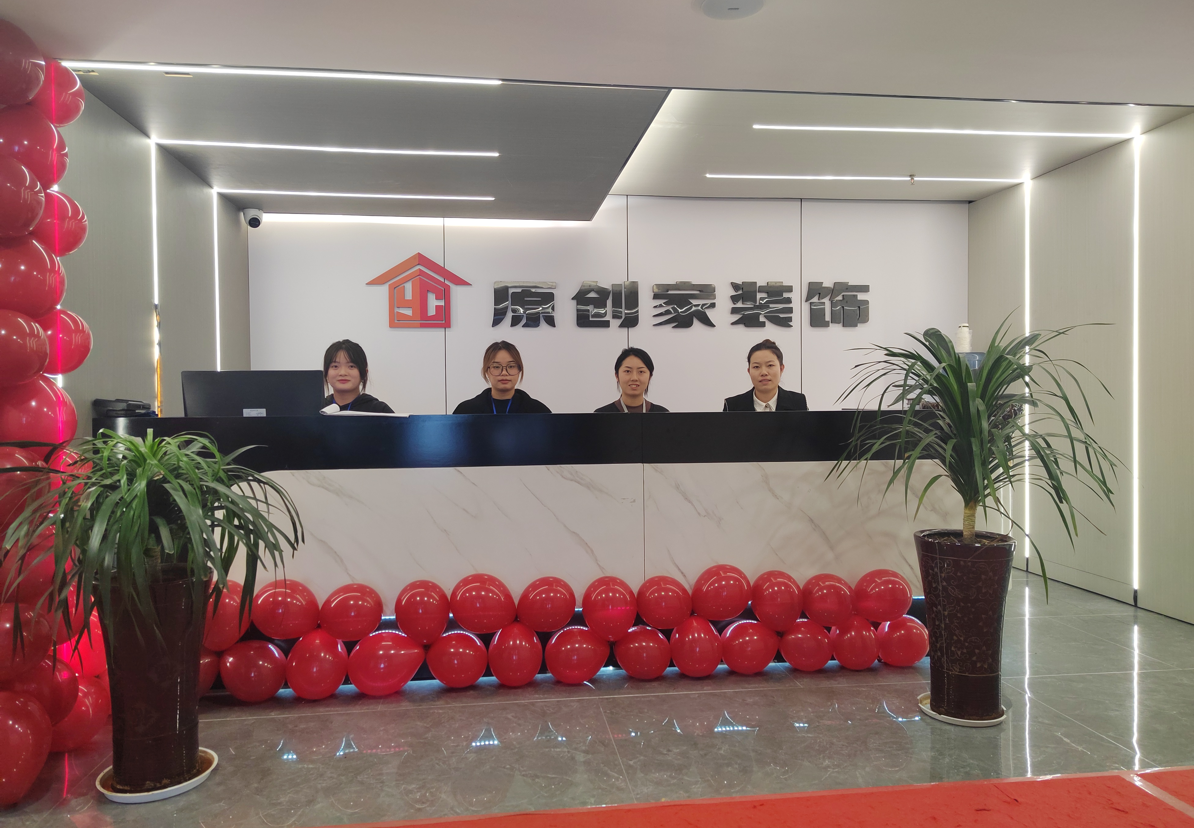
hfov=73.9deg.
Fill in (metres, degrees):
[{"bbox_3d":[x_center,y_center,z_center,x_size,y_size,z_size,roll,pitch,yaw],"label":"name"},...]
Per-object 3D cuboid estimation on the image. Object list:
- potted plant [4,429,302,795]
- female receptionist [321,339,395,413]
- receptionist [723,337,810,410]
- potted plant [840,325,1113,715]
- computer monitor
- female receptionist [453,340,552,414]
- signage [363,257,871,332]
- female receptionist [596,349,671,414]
[{"bbox_3d":[-1.327,0.568,2.379,0.870,1.045,0.850,-1,1,-7],"label":"potted plant"},{"bbox_3d":[-1.129,0.365,3.564,0.470,1.406,0.520,-1,1,-11],"label":"female receptionist"},{"bbox_3d":[0.834,0.345,3.808,0.460,1.401,0.520,-1,1,1],"label":"receptionist"},{"bbox_3d":[1.306,0.363,2.824,0.930,1.390,0.900,-1,1,-7],"label":"potted plant"},{"bbox_3d":[-1.438,0.037,3.329,0.560,0.430,0.170,-1,1,-2],"label":"computer monitor"},{"bbox_3d":[-0.423,0.359,3.652,0.480,1.401,0.520,-1,1,-7],"label":"female receptionist"},{"bbox_3d":[0.217,-0.823,5.335,3.450,0.490,0.050,-1,1,-7],"label":"signage"},{"bbox_3d":[0.188,0.368,3.728,0.450,1.370,0.520,-1,1,-3],"label":"female receptionist"}]

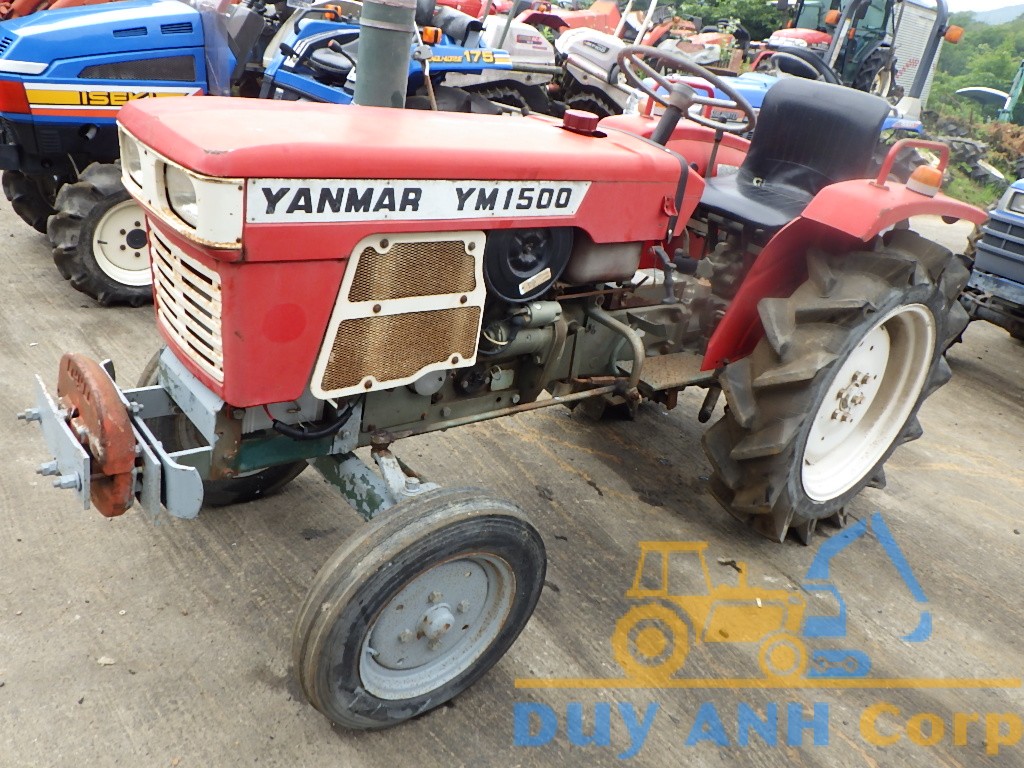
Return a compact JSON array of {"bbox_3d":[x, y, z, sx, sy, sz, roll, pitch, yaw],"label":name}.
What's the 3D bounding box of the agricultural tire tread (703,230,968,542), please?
[{"bbox_3d":[0.949,0.024,2.371,0.966,0.966,0.200,-10,32,-38],"label":"agricultural tire tread"}]

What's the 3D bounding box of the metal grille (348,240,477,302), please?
[{"bbox_3d":[-0.171,-0.206,1.488,0.280,0.107,0.015,-10,32,-38],"label":"metal grille"}]

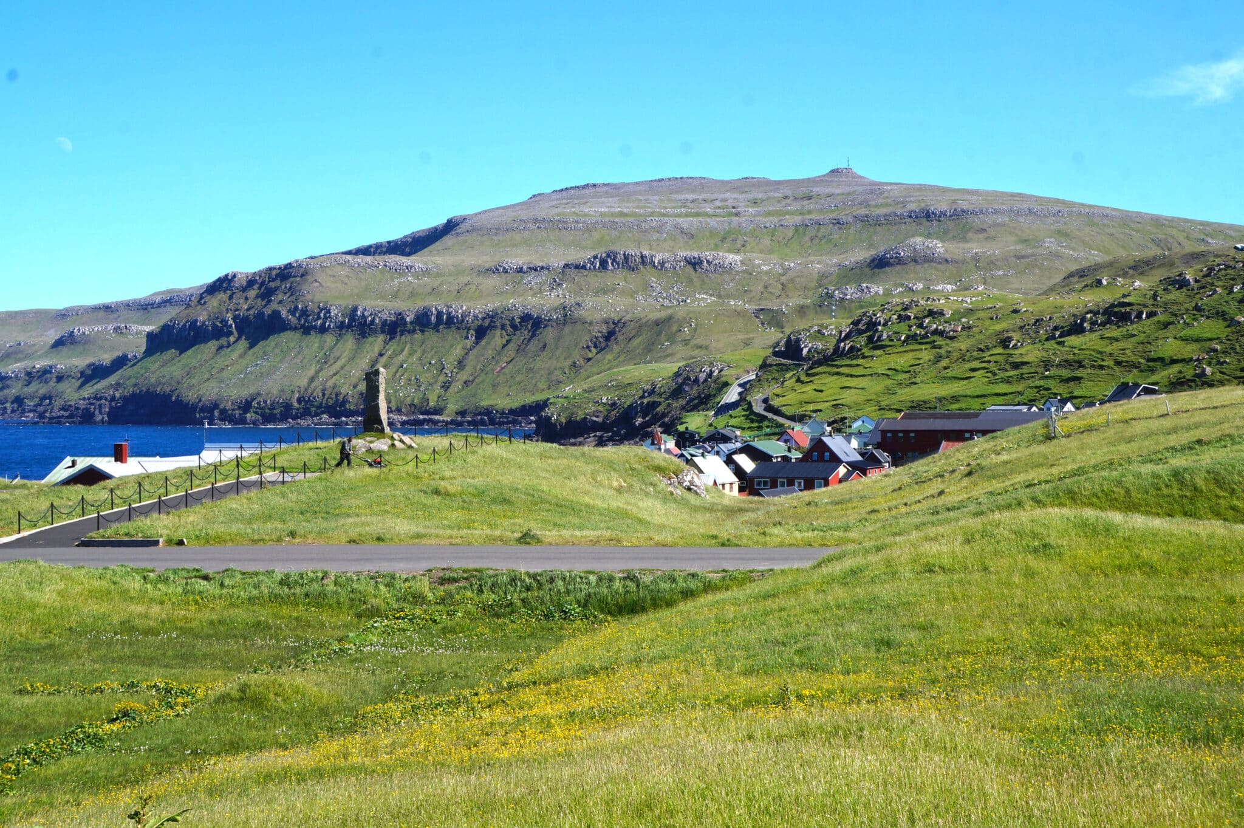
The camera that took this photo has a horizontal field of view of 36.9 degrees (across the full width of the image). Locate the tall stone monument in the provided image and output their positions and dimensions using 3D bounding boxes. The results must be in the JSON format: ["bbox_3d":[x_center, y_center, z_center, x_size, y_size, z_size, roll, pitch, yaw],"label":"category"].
[{"bbox_3d":[-12.060,-0.660,91.500,1.000,3.240,0.850,-1,1,17],"label":"tall stone monument"}]

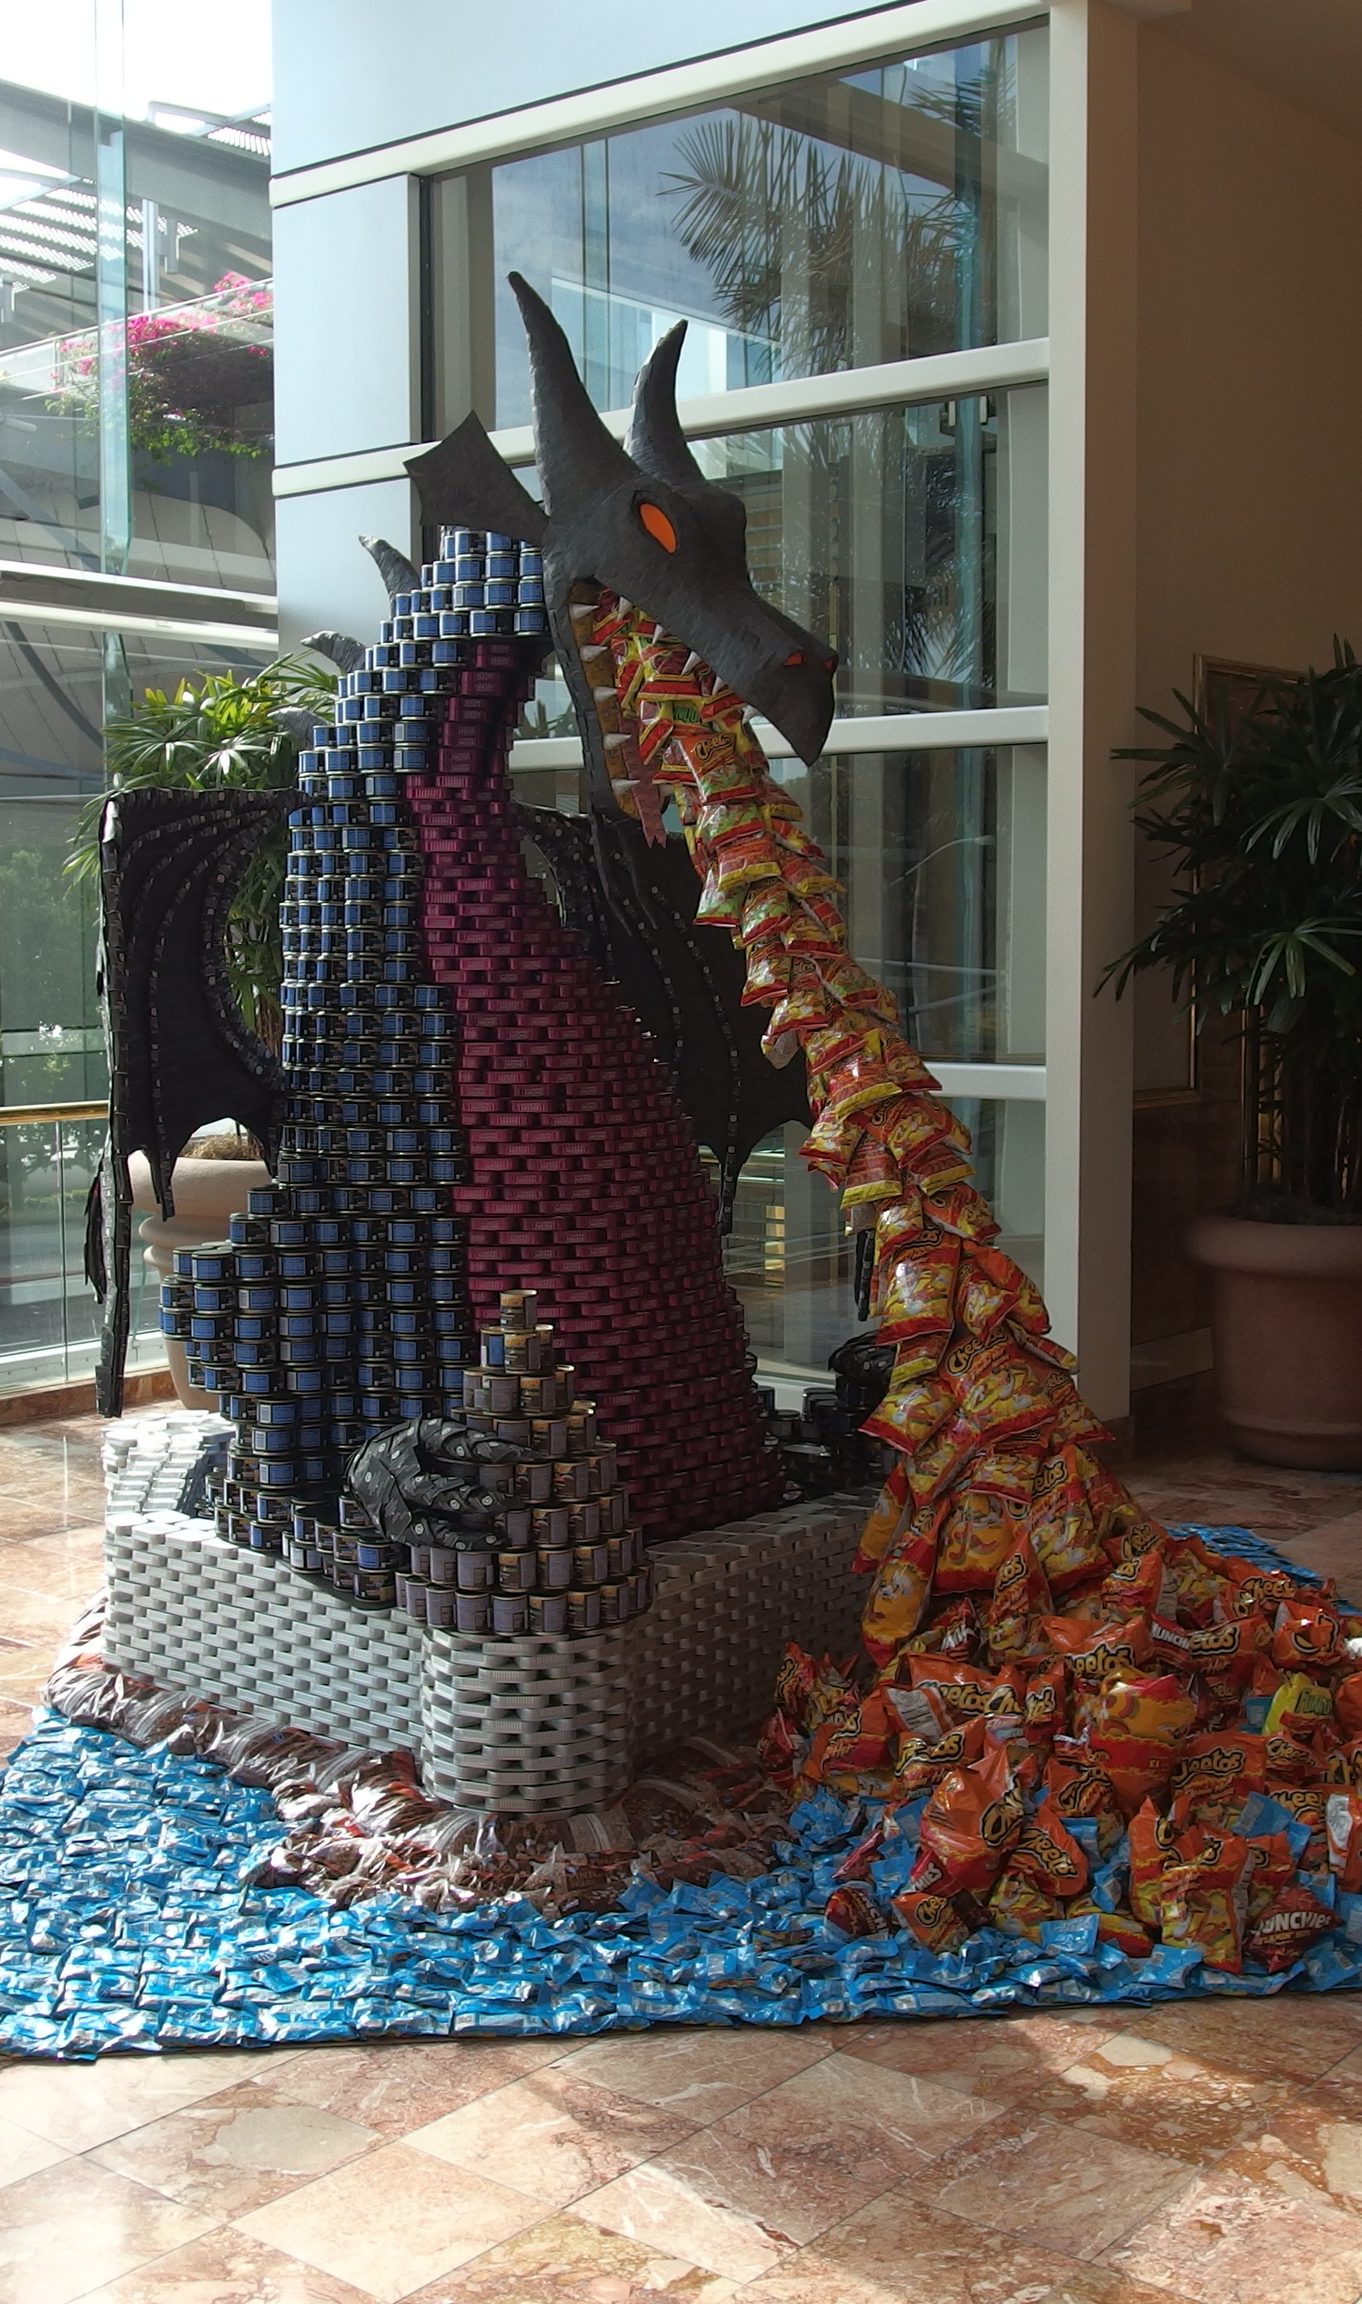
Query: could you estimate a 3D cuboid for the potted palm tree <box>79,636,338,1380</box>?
[{"bbox_3d":[-1.477,-0.425,8.893,1.450,2.680,1.450,-1,5,-10],"label":"potted palm tree"}]

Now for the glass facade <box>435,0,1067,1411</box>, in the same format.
[{"bbox_3d":[0.094,-1.384,8.498,2.650,4.350,0.150,3,6,37],"label":"glass facade"}]

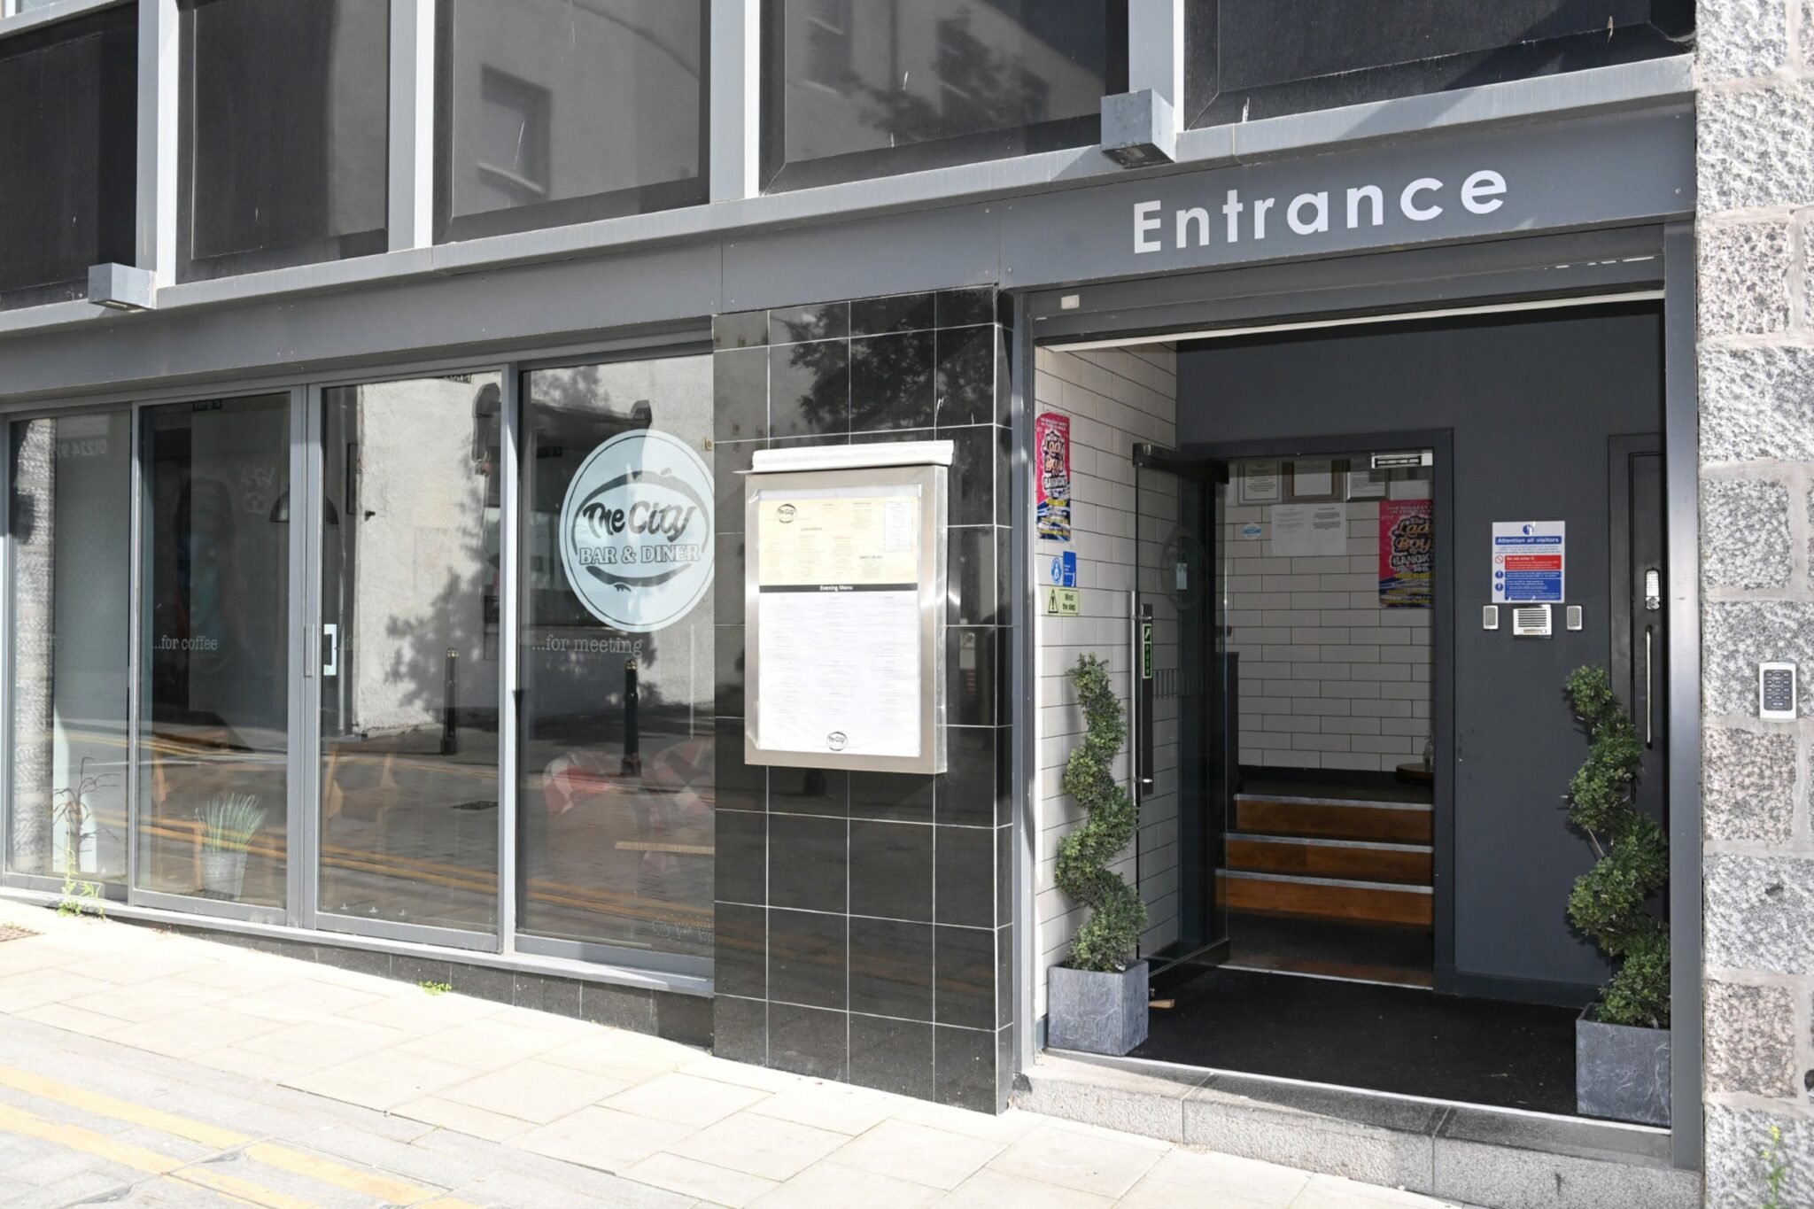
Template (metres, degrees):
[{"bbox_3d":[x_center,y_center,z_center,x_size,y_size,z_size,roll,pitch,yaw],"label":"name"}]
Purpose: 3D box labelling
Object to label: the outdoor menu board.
[{"bbox_3d":[-0.202,0.011,5.017,0.700,1.002,0.110,0,-1,29],"label":"outdoor menu board"}]

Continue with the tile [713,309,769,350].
[{"bbox_3d":[-0.542,-0.905,5.347,0.210,0.115,0.015,0,-1,29],"label":"tile"}]

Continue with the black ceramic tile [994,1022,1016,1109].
[{"bbox_3d":[0.294,1.423,4.956,0.012,0.243,0.123,0,-1,28],"label":"black ceramic tile"}]

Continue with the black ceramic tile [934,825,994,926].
[{"bbox_3d":[0.182,0.833,4.926,0.206,0.302,0.015,0,-1,29],"label":"black ceramic tile"}]

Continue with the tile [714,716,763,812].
[{"bbox_3d":[-0.546,0.533,5.346,0.211,0.304,0.010,0,-1,29],"label":"tile"}]

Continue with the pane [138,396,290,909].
[{"bbox_3d":[-2.904,0.186,6.745,0.934,2.087,0.020,0,-1,28],"label":"pane"}]

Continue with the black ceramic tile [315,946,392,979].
[{"bbox_3d":[-2.141,1.385,6.247,0.404,0.082,0.010,0,-1,29],"label":"black ceramic tile"}]

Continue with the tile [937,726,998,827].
[{"bbox_3d":[0.180,0.522,4.884,0.205,0.300,0.010,0,-1,28],"label":"tile"}]

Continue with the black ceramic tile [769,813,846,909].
[{"bbox_3d":[-0.313,0.825,5.135,0.302,0.300,0.010,0,-1,29],"label":"black ceramic tile"}]

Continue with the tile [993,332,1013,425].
[{"bbox_3d":[0.296,-0.701,4.981,0.012,0.308,0.123,0,-1,28],"label":"tile"}]

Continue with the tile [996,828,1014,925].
[{"bbox_3d":[0.291,0.823,4.863,0.010,0.300,0.112,0,-1,29],"label":"tile"}]

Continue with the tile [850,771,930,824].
[{"bbox_3d":[-0.044,0.528,5.055,0.305,0.302,0.015,0,-1,29],"label":"tile"}]

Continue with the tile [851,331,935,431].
[{"bbox_3d":[-0.043,-0.696,5.069,0.305,0.302,0.015,0,-1,29],"label":"tile"}]

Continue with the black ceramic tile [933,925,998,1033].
[{"bbox_3d":[0.178,1.125,4.863,0.208,0.303,0.010,0,-1,29],"label":"black ceramic tile"}]

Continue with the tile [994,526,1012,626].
[{"bbox_3d":[0.292,-0.086,4.875,0.010,0.299,0.112,0,-1,29],"label":"tile"}]

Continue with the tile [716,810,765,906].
[{"bbox_3d":[-0.547,0.843,5.356,0.210,0.308,0.012,0,-1,28],"label":"tile"}]

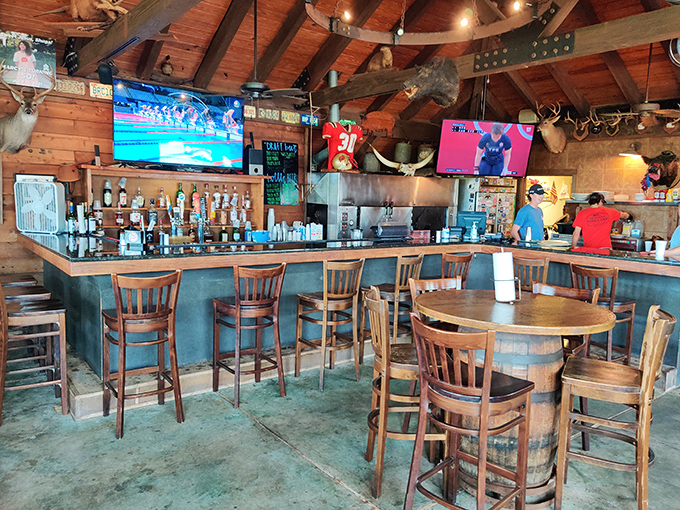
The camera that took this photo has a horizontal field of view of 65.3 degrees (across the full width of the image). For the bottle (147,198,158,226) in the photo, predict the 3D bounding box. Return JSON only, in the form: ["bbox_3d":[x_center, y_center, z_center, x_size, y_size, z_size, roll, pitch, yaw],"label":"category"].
[{"bbox_3d":[-2.322,-0.526,6.546,0.092,0.336,0.092,-3,7,-38],"label":"bottle"}]

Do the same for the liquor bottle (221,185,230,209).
[{"bbox_3d":[-1.504,-0.770,6.981,0.085,0.305,0.085,-3,8,-38],"label":"liquor bottle"}]

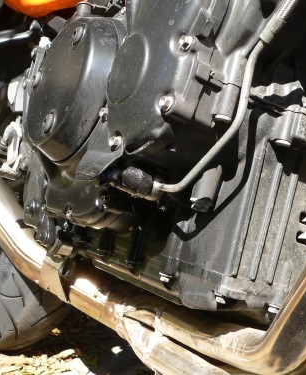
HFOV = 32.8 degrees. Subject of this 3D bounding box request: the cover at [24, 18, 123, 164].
[{"bbox_3d":[-0.107,-0.124,0.655,0.038,0.182,0.178,17,-8,-34],"label":"cover"}]

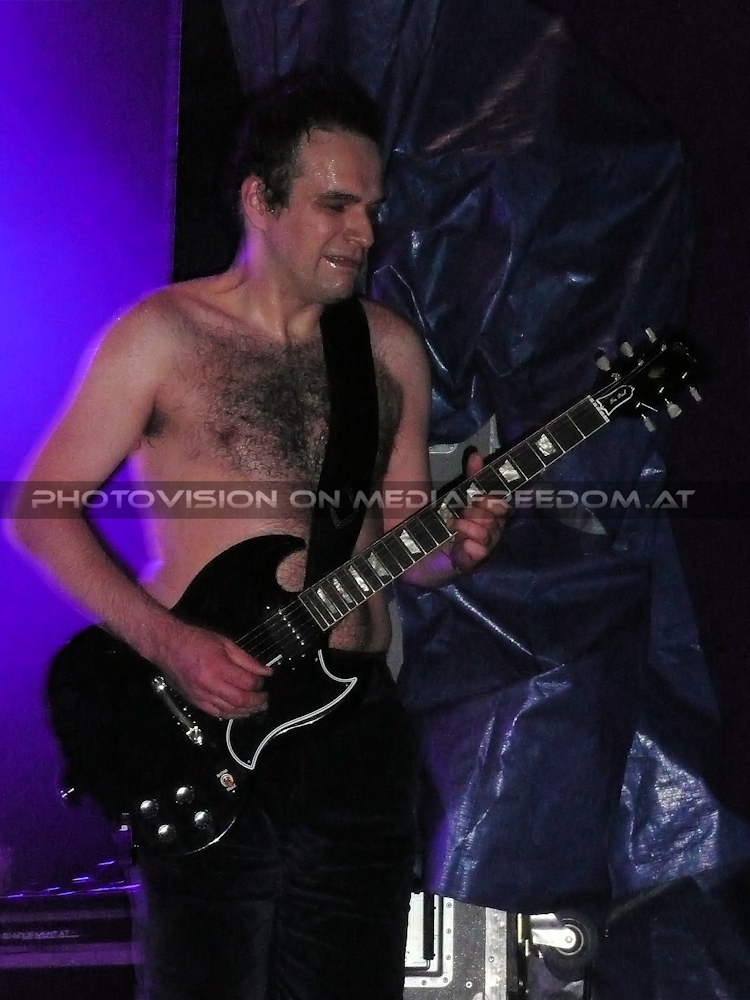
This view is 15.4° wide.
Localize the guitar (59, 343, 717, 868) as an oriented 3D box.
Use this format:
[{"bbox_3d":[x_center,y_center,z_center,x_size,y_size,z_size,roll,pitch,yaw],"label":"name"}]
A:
[{"bbox_3d":[0.020,0.088,3.662,1.005,0.335,0.070,-35,-19,0],"label":"guitar"}]

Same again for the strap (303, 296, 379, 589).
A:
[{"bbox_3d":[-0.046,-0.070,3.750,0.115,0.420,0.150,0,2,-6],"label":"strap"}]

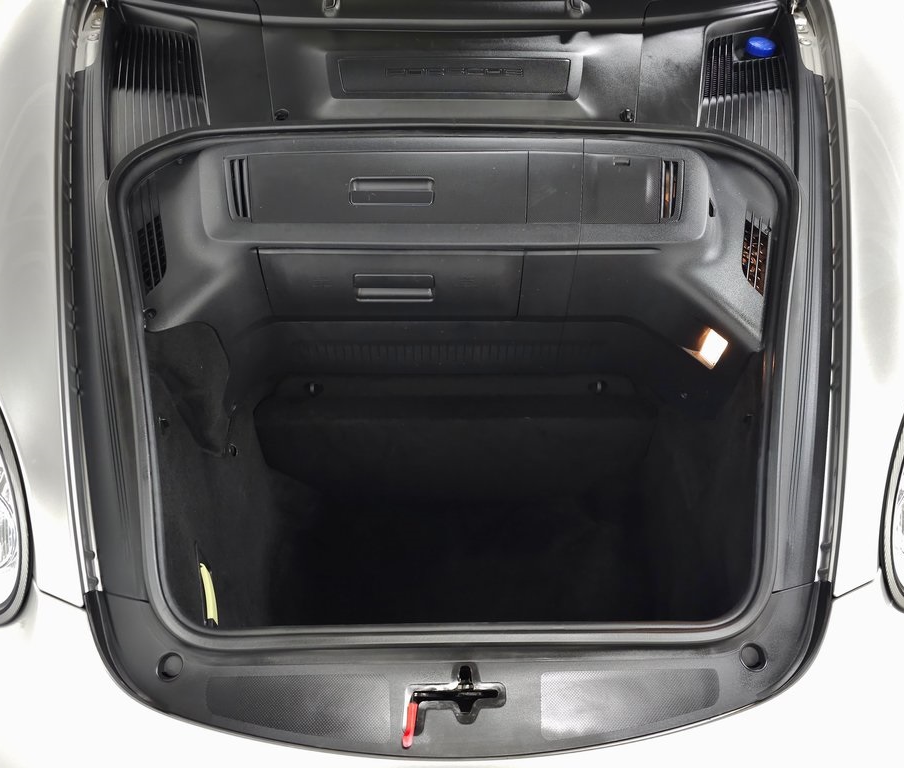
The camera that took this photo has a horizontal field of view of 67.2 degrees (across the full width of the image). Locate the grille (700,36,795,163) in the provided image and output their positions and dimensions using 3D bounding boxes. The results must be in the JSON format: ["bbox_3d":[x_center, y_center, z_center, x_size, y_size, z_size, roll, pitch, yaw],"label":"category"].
[{"bbox_3d":[0.469,-0.450,1.081,0.140,0.035,0.200,0,100,3],"label":"grille"}]

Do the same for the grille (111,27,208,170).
[{"bbox_3d":[-0.466,-0.457,1.081,0.150,0.035,0.215,0,100,-3],"label":"grille"}]

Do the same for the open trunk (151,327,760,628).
[{"bbox_3d":[0.006,0.181,1.152,0.790,0.450,0.550,-1,61,0],"label":"open trunk"}]

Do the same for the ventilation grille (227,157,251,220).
[{"bbox_3d":[-0.356,-0.326,1.136,0.038,0.020,0.104,-1,103,-3],"label":"ventilation grille"}]

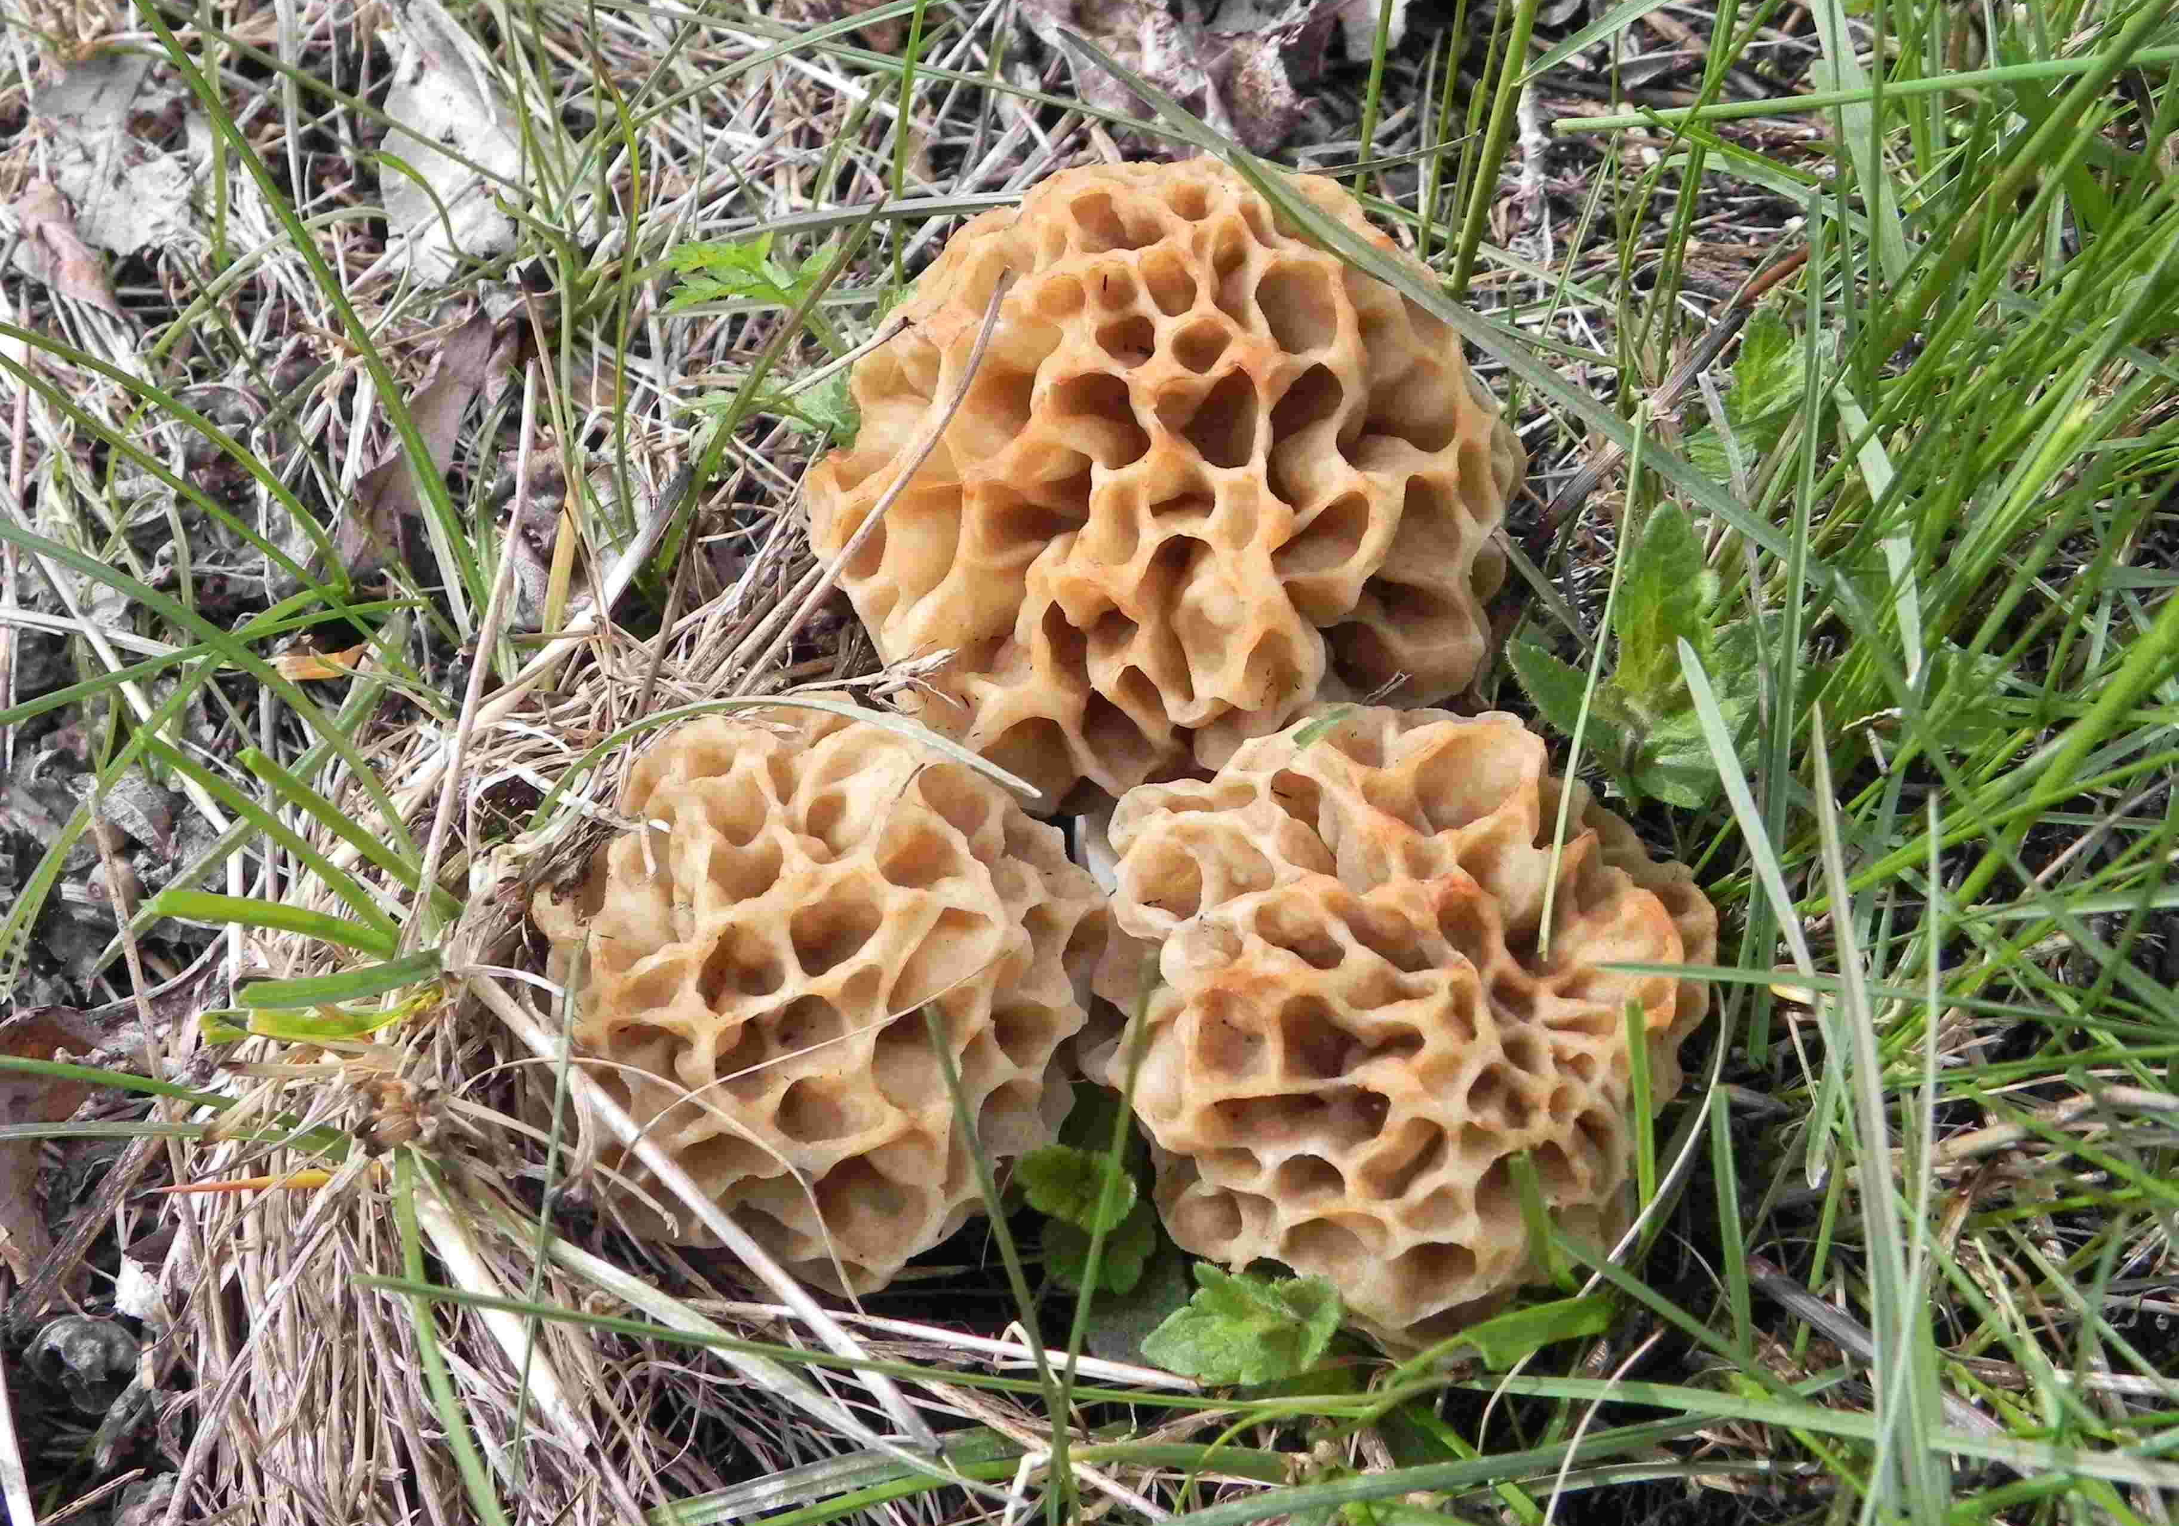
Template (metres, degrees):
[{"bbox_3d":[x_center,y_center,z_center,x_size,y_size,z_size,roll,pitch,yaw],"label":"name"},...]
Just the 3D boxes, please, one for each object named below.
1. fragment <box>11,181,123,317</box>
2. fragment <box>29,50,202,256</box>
[{"bbox_3d":[-0.196,-0.098,0.495,0.018,0.010,0.035,-25,59,-17],"label":"fragment"},{"bbox_3d":[-0.193,-0.121,0.510,0.034,0.010,0.052,0,55,0],"label":"fragment"}]

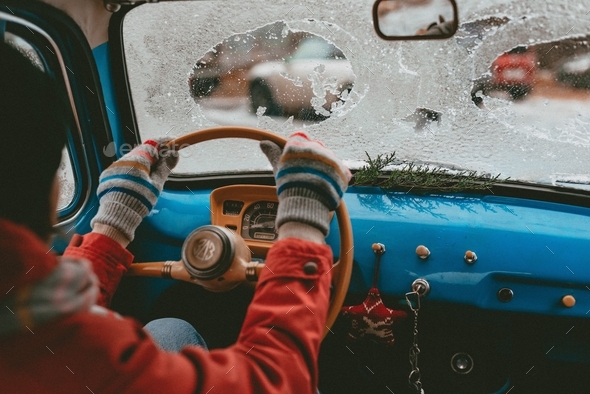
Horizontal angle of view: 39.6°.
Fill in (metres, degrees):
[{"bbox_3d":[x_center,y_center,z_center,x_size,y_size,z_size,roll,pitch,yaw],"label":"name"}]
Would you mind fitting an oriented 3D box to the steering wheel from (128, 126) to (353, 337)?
[{"bbox_3d":[-0.112,0.083,1.181,0.395,0.395,0.090,3,-14,16],"label":"steering wheel"}]

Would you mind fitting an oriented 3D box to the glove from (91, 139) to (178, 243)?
[{"bbox_3d":[-0.235,-0.011,1.205,0.100,0.080,0.155,10,57,21],"label":"glove"}]

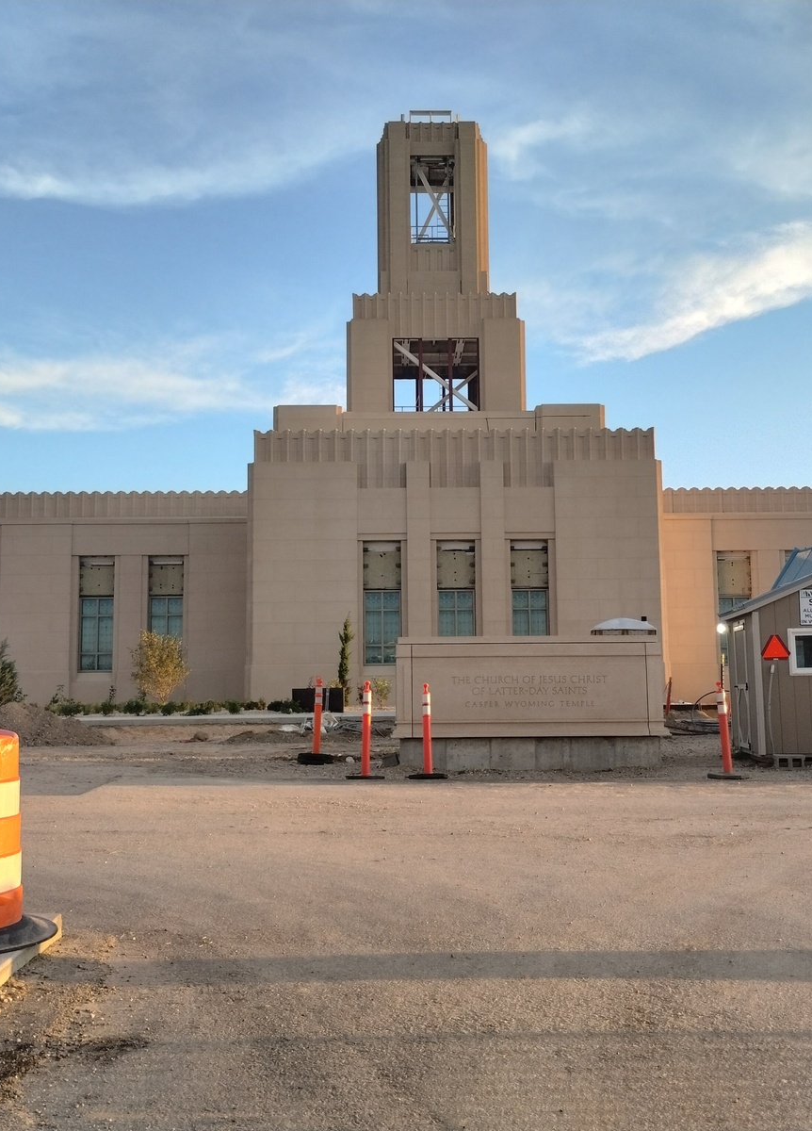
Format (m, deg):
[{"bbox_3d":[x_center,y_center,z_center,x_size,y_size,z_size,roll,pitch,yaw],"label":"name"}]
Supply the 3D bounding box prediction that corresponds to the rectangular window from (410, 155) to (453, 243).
[{"bbox_3d":[1.127,-15.497,51.680,1.876,3.912,0.350,-1,-6,0],"label":"rectangular window"}]

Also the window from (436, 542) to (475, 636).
[{"bbox_3d":[1.491,1.105,36.155,1.149,3.658,0.250,-1,-6,0],"label":"window"}]

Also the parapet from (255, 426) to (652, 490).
[{"bbox_3d":[1.443,-3.175,36.642,11.933,1.839,0.500,-1,-6,0],"label":"parapet"}]

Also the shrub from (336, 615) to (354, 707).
[{"bbox_3d":[-1.678,2.644,33.618,0.503,2.538,0.500,-1,-6,0],"label":"shrub"}]

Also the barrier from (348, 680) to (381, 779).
[{"bbox_3d":[-0.458,1.938,14.380,0.410,1.141,0.410,0,-6,0],"label":"barrier"}]

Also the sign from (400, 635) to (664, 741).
[{"bbox_3d":[1.646,1.639,16.367,3.615,1.337,0.700,0,-6,0],"label":"sign"}]

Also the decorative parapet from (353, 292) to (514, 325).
[{"bbox_3d":[1.277,-10.838,56.071,7.186,1.515,6.500,0,-6,0],"label":"decorative parapet"}]

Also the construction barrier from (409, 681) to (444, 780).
[{"bbox_3d":[0.241,1.838,13.529,0.418,1.049,0.420,-1,-6,0],"label":"construction barrier"}]

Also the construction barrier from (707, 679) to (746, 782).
[{"bbox_3d":[3.725,1.928,14.277,0.430,1.126,0.430,0,-6,0],"label":"construction barrier"}]

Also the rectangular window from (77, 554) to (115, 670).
[{"bbox_3d":[-11.930,1.895,46.999,1.401,4.453,0.300,0,-6,0],"label":"rectangular window"}]

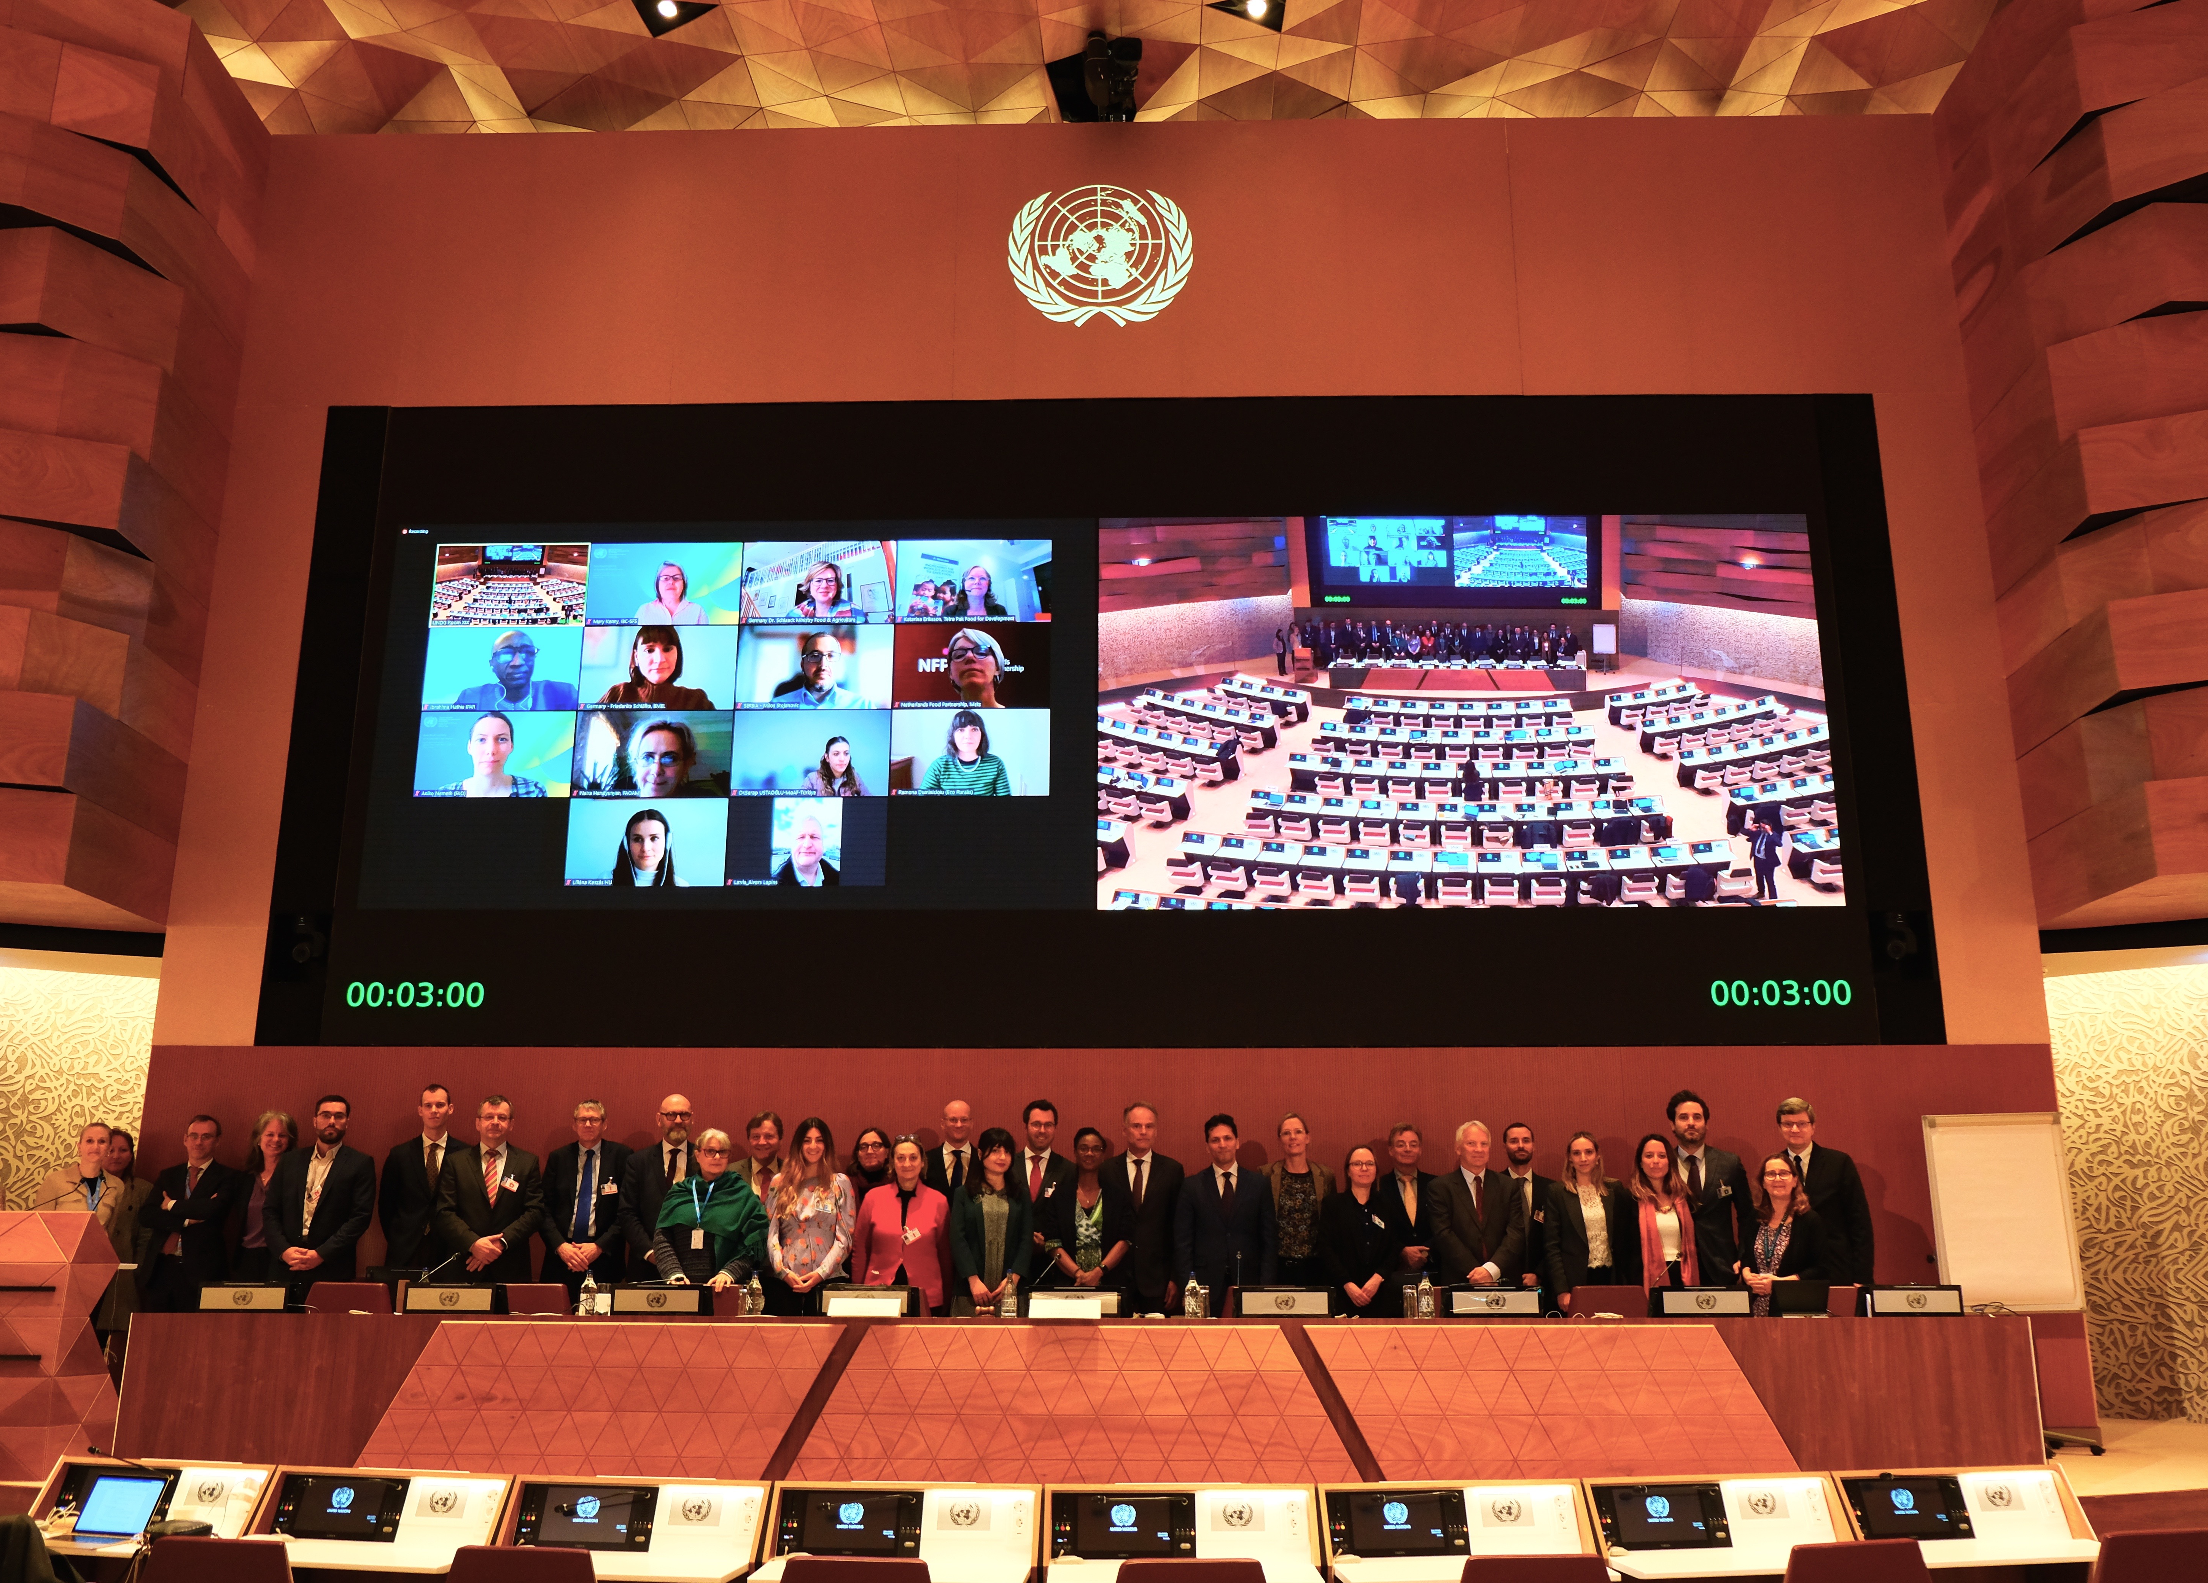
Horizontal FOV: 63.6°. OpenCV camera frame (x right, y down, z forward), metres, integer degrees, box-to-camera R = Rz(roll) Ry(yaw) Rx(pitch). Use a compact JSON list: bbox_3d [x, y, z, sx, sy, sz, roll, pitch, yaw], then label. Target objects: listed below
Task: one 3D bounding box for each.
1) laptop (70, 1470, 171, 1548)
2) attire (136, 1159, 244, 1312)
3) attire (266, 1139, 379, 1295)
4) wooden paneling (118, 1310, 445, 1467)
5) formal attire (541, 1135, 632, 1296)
[{"bbox_3d":[-3.459,2.482,6.127,0.305,0.189,0.264,-4,-15,16],"label":"laptop"},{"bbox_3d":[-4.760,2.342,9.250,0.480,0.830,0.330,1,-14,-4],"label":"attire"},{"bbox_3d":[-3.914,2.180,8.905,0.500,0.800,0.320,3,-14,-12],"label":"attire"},{"bbox_3d":[-3.694,2.723,7.993,1.400,0.720,0.060,0,-14,1],"label":"wooden paneling"},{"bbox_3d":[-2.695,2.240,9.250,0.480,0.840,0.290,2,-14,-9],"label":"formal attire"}]

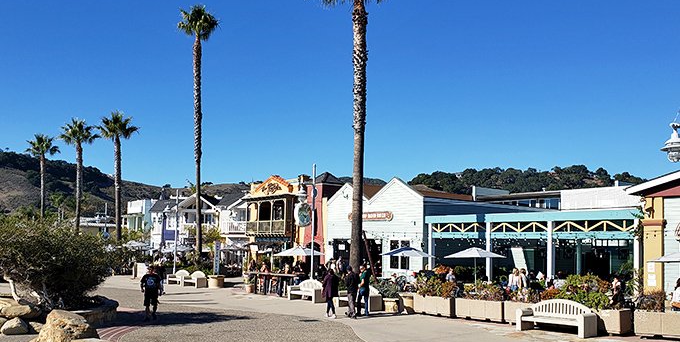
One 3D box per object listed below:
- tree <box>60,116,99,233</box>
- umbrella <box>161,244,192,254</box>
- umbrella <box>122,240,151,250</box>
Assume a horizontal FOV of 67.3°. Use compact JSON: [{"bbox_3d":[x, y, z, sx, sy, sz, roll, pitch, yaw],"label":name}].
[{"bbox_3d":[-24.066,2.439,47.000,3.900,14.700,3.900,5,-9,-27],"label":"tree"},{"bbox_3d":[-13.103,7.234,40.823,2.400,2.500,2.400,3,-9,-17],"label":"umbrella"},{"bbox_3d":[-18.546,7.620,46.323,2.400,2.500,2.400,4,-9,-23],"label":"umbrella"}]

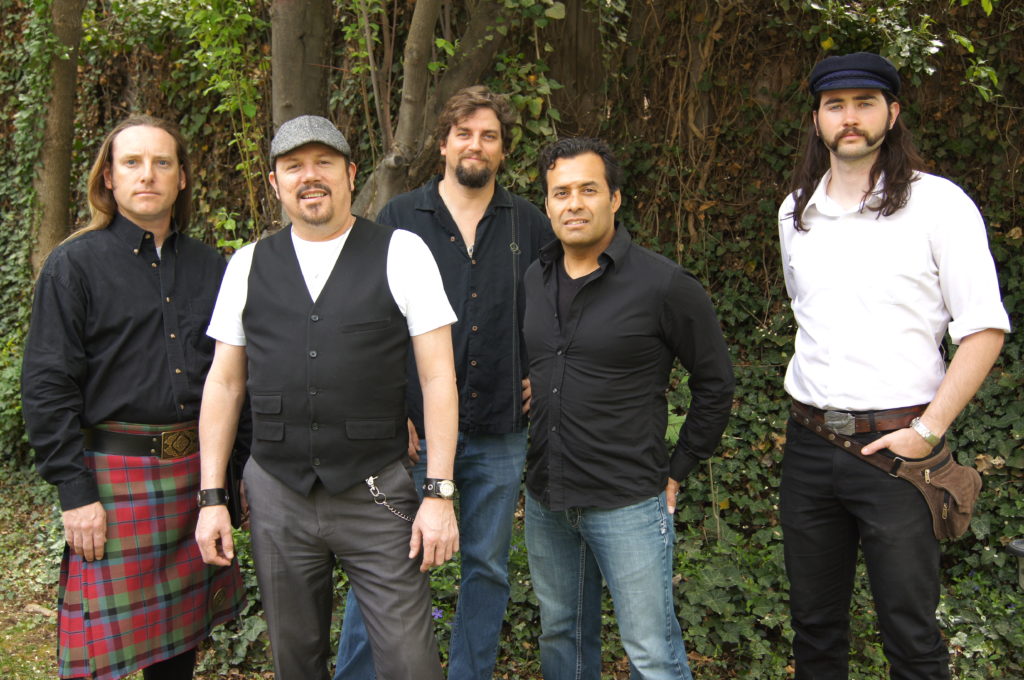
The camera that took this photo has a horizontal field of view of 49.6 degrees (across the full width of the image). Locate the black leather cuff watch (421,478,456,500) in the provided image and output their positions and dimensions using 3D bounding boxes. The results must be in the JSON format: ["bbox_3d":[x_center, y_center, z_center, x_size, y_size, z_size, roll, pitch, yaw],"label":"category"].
[{"bbox_3d":[-0.159,0.327,2.430,0.072,0.042,0.062,-3,6,-28],"label":"black leather cuff watch"}]

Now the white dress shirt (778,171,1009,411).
[{"bbox_3d":[0.861,-0.115,2.520,0.490,0.550,0.310,3,6,35],"label":"white dress shirt"}]

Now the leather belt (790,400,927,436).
[{"bbox_3d":[0.832,0.178,2.600,0.360,0.075,0.260,2,3,30],"label":"leather belt"}]

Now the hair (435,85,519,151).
[{"bbox_3d":[-0.093,-0.556,2.830,0.205,0.185,0.220,0,3,-2],"label":"hair"}]

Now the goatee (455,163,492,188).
[{"bbox_3d":[-0.095,-0.407,2.740,0.090,0.066,0.060,0,3,-2],"label":"goatee"}]

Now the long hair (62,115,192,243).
[{"bbox_3d":[-0.876,-0.368,2.570,0.270,0.310,0.250,-2,5,-17],"label":"long hair"}]

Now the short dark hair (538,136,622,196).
[{"bbox_3d":[0.162,-0.408,2.630,0.185,0.155,0.205,-4,3,15],"label":"short dark hair"}]

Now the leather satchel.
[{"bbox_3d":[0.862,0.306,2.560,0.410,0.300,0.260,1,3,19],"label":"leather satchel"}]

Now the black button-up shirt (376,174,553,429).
[{"bbox_3d":[-0.109,-0.088,2.850,0.520,0.645,0.300,0,3,-2],"label":"black button-up shirt"}]

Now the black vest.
[{"bbox_3d":[-0.416,0.032,2.470,0.390,0.610,0.300,0,5,4],"label":"black vest"}]

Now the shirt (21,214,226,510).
[{"bbox_3d":[-0.872,0.047,2.560,0.530,0.660,0.330,-3,6,-34],"label":"shirt"}]

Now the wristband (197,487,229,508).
[{"bbox_3d":[-0.660,0.348,2.440,0.067,0.042,0.060,1,5,10],"label":"wristband"}]

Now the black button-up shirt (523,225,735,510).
[{"bbox_3d":[0.240,0.063,2.600,0.510,0.660,0.330,2,4,34],"label":"black button-up shirt"}]

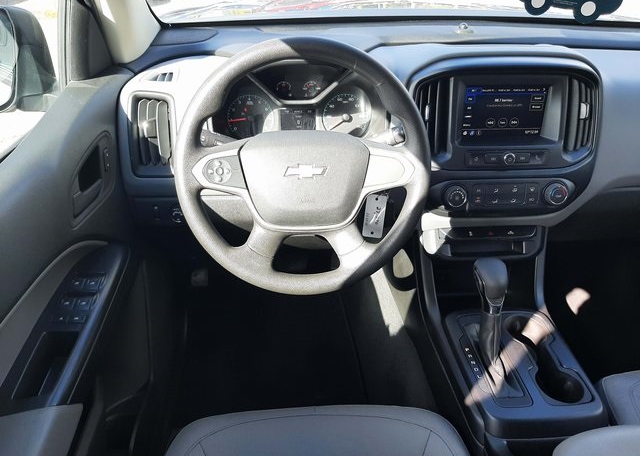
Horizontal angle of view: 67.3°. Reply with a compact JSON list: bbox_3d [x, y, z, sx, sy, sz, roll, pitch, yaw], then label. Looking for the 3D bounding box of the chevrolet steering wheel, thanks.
[{"bbox_3d":[-0.026,-0.092,0.730,0.382,0.382,0.085,0,0,1],"label":"chevrolet steering wheel"}]

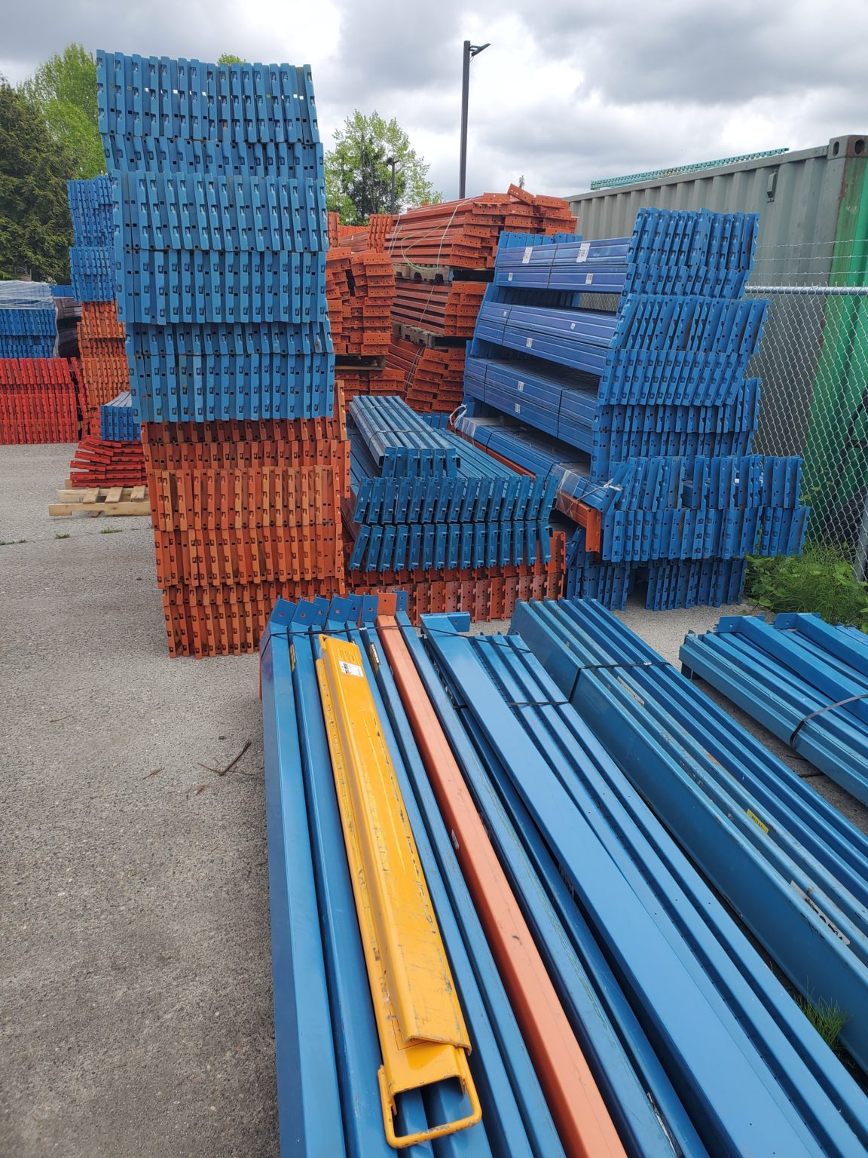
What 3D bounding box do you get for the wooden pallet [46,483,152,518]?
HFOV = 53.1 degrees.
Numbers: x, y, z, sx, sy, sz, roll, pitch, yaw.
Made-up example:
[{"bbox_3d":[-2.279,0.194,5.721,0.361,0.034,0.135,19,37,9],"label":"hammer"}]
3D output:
[{"bbox_3d":[-2.375,-0.702,7.033,1.220,0.125,0.940,-3,20,-13],"label":"wooden pallet"}]

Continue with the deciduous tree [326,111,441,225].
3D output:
[{"bbox_3d":[-3.911,-23.615,55.880,8.425,11.536,8.425,1,19,0],"label":"deciduous tree"}]

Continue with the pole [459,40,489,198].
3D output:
[{"bbox_3d":[0.862,-8.189,19.204,0.620,6.478,0.350,6,19,12],"label":"pole"}]

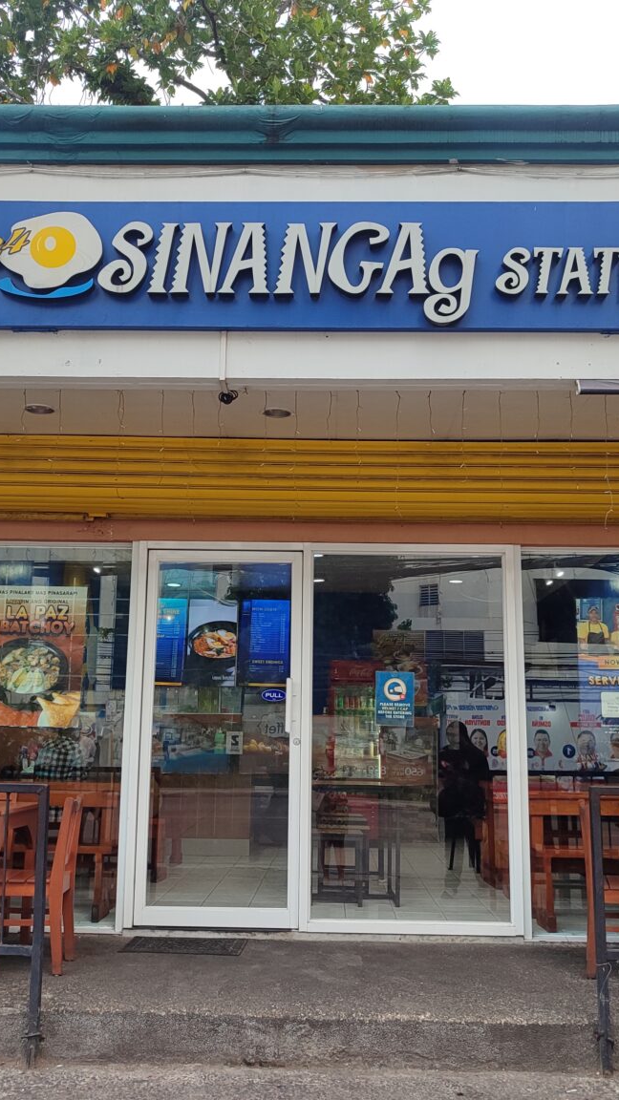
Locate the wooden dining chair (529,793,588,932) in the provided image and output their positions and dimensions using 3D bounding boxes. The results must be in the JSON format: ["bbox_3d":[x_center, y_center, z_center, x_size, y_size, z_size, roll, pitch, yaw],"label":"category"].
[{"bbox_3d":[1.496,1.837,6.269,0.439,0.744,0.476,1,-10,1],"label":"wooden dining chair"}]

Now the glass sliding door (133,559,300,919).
[{"bbox_3d":[-0.504,1.053,6.018,0.918,2.104,0.067,1,-10,1],"label":"glass sliding door"}]

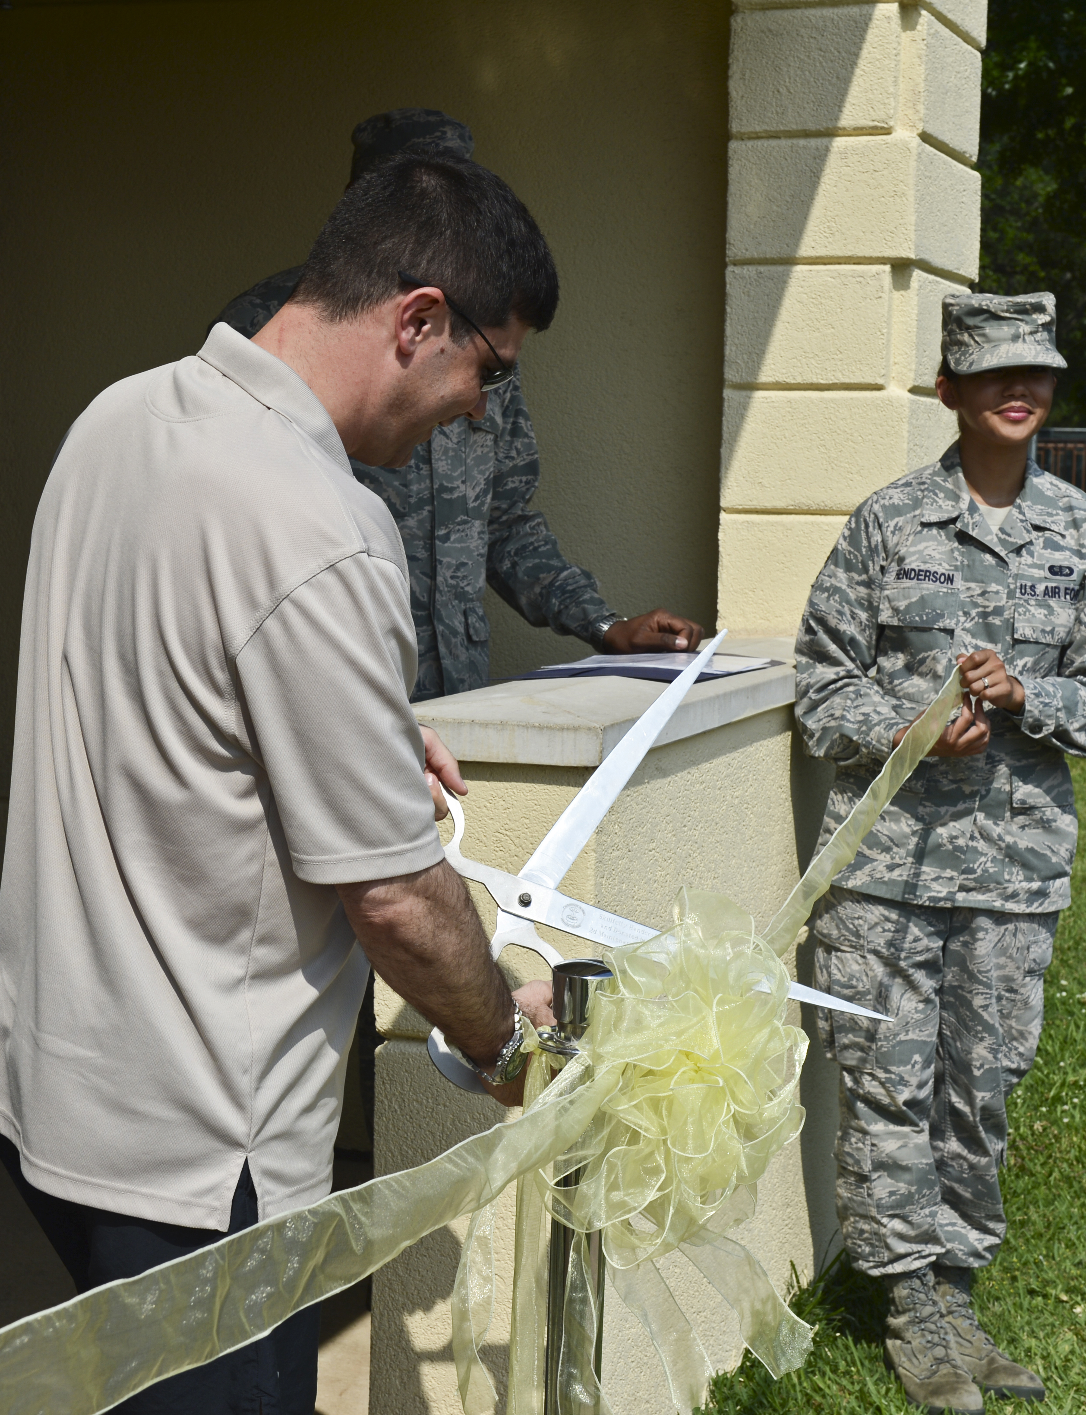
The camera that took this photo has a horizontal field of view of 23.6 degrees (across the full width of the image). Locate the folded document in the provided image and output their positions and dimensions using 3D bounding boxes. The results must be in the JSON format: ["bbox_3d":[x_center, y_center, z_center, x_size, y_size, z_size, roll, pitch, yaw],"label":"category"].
[{"bbox_3d":[0.166,-0.064,4.150,0.310,0.030,0.380,3,6,20],"label":"folded document"}]

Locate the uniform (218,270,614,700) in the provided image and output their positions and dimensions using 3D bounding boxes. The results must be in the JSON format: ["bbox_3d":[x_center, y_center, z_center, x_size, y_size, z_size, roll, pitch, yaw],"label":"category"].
[{"bbox_3d":[-0.198,0.047,4.217,0.660,1.515,0.360,-3,7,-31],"label":"uniform"}]

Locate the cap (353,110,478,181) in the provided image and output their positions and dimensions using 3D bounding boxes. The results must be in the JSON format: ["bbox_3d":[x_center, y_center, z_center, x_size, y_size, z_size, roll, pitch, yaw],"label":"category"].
[{"bbox_3d":[-0.190,-0.861,4.019,0.185,0.125,0.265,-2,6,-27],"label":"cap"}]

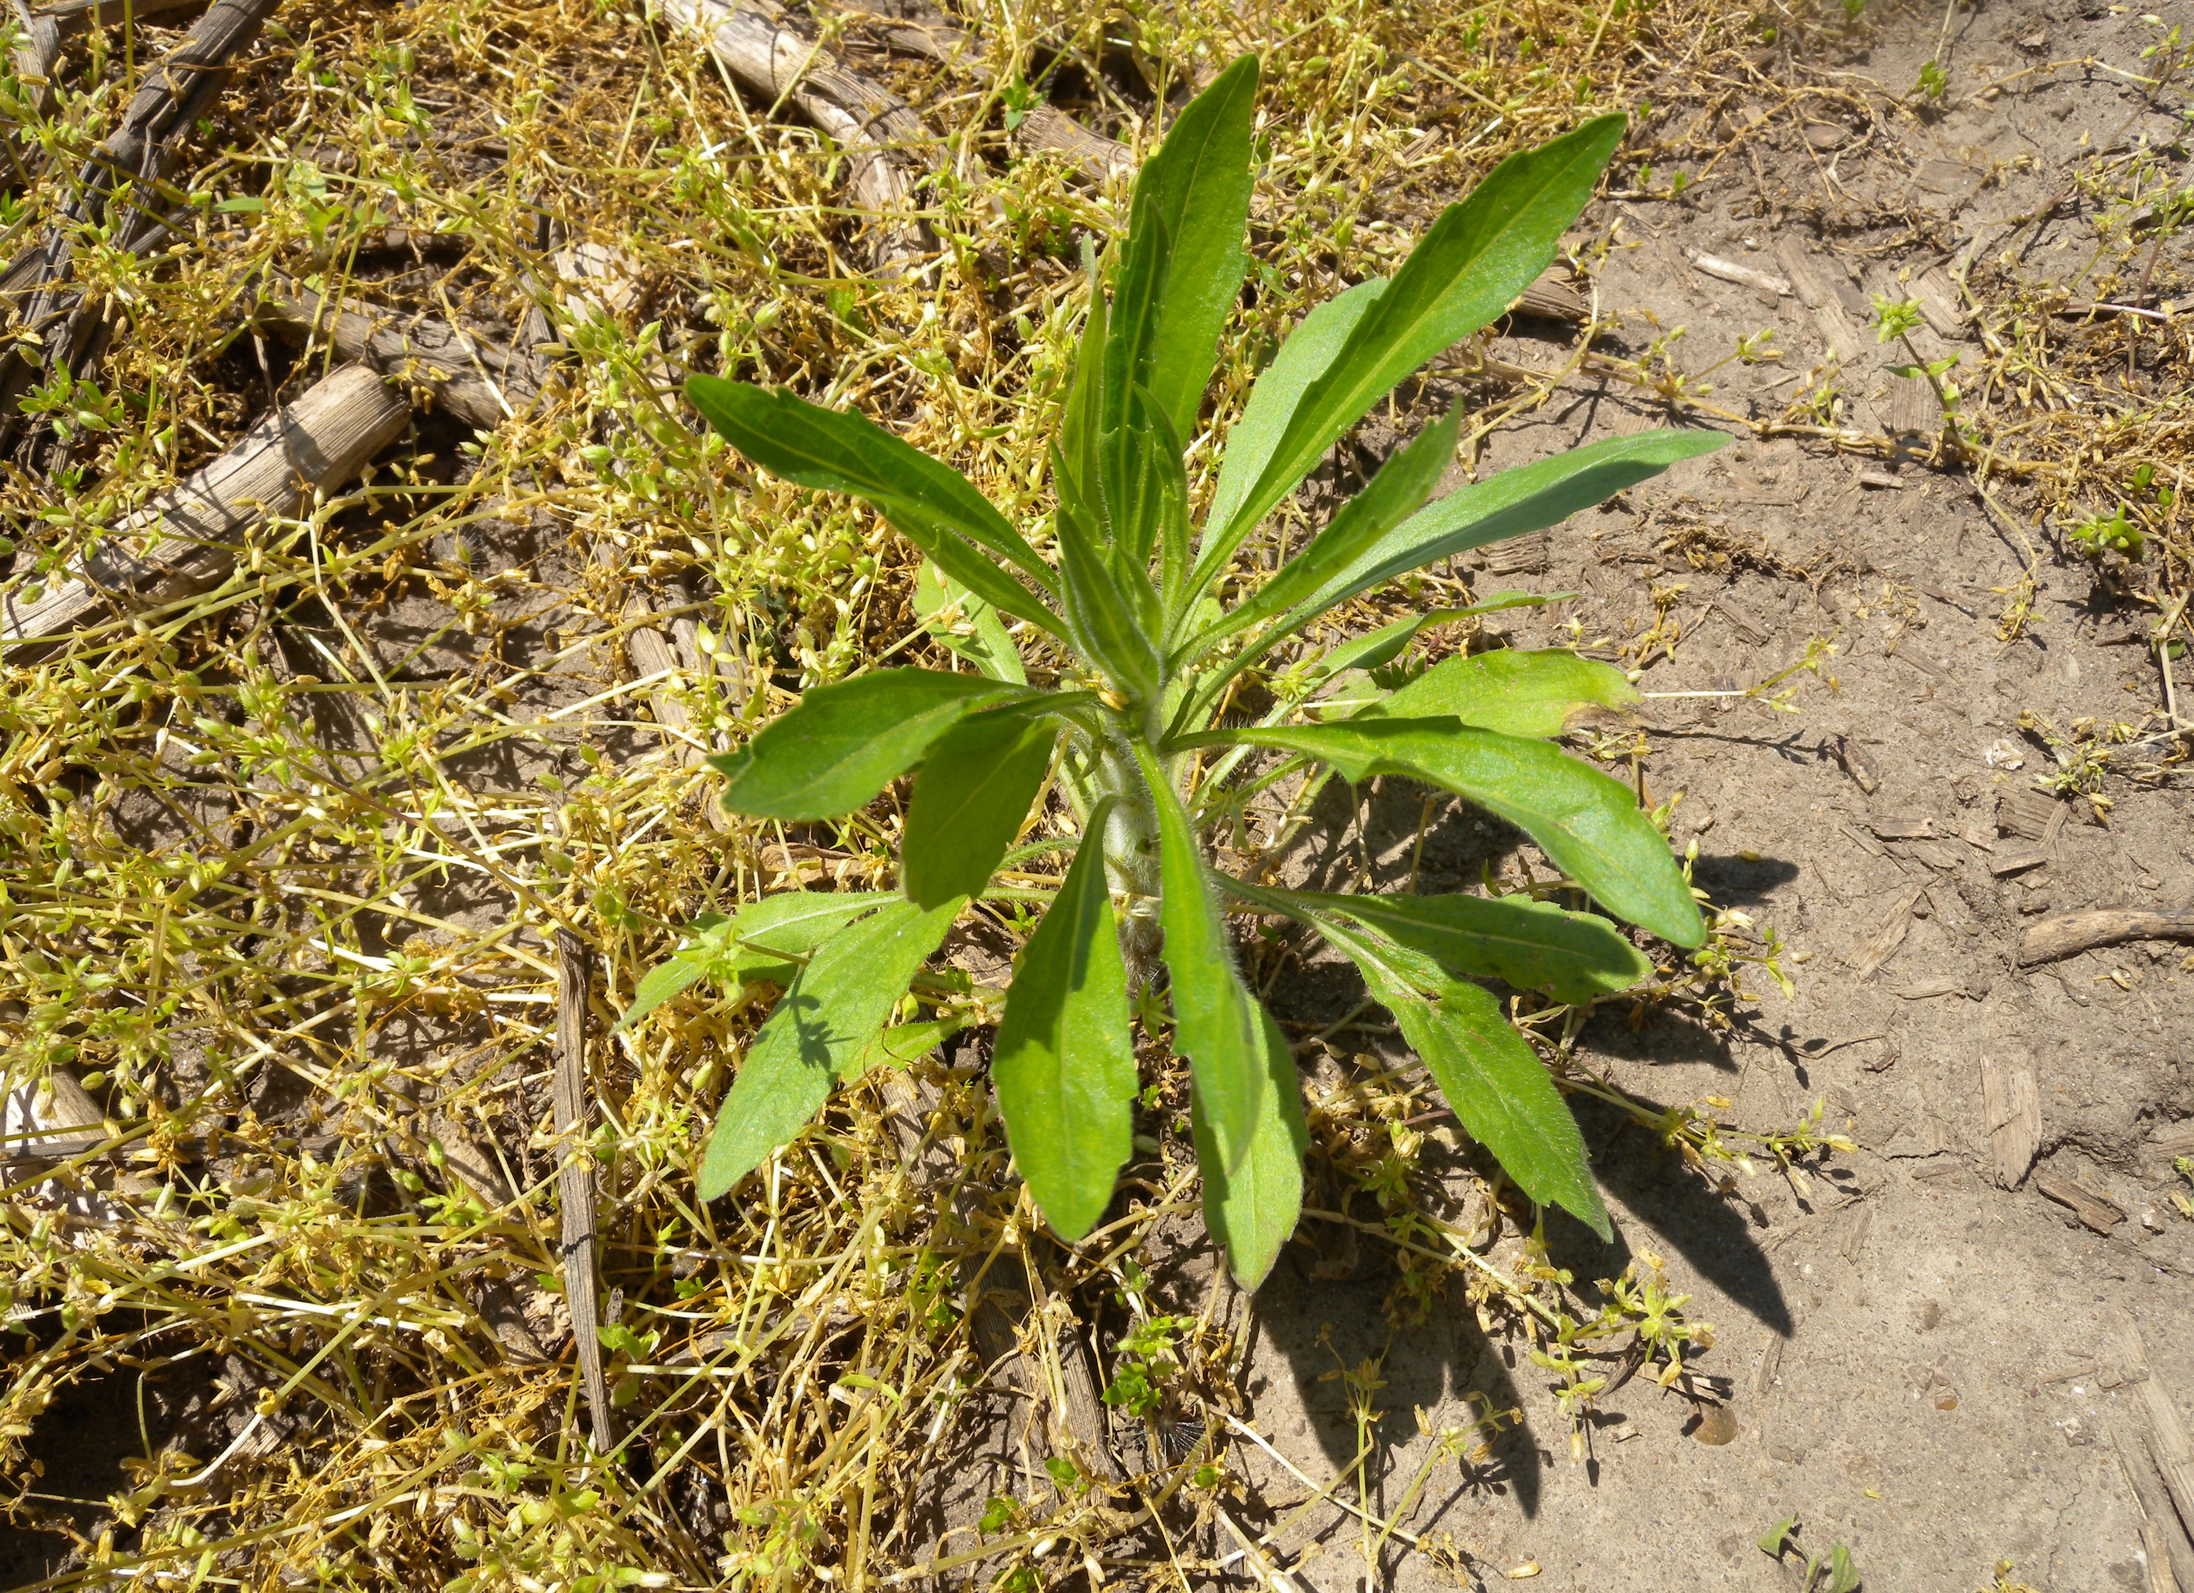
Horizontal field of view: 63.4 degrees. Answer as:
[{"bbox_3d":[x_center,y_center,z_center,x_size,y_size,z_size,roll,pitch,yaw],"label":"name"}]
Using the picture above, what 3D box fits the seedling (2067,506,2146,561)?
[{"bbox_3d":[0.263,-0.068,0.462,0.019,0.013,0.016,0,58,0],"label":"seedling"}]

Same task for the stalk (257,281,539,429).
[{"bbox_3d":[-0.200,-0.125,0.504,0.099,0.016,0.017,22,60,13],"label":"stalk"}]

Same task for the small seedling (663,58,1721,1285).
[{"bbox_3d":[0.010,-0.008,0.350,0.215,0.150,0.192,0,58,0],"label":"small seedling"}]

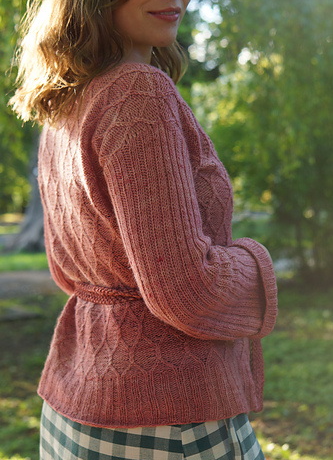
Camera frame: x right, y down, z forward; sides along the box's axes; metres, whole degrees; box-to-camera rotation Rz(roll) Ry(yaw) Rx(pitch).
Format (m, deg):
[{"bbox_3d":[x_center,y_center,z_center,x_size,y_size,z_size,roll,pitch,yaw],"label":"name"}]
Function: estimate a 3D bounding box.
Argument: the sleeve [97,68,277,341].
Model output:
[{"bbox_3d":[0.028,-0.037,1.530,0.270,0.390,0.175,-1,2,-33],"label":"sleeve"}]

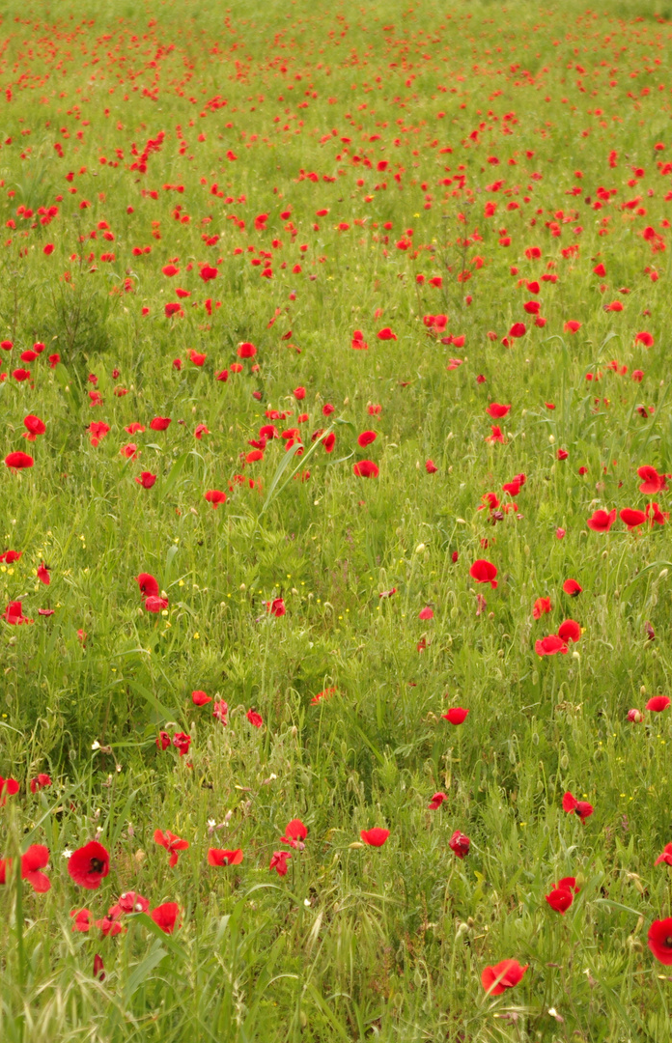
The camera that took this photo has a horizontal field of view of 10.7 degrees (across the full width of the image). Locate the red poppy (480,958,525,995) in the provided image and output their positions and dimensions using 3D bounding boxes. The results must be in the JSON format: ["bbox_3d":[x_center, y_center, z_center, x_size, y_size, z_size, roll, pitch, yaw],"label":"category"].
[{"bbox_3d":[0.209,0.570,4.482,0.055,0.038,0.050,1,11,3],"label":"red poppy"}]

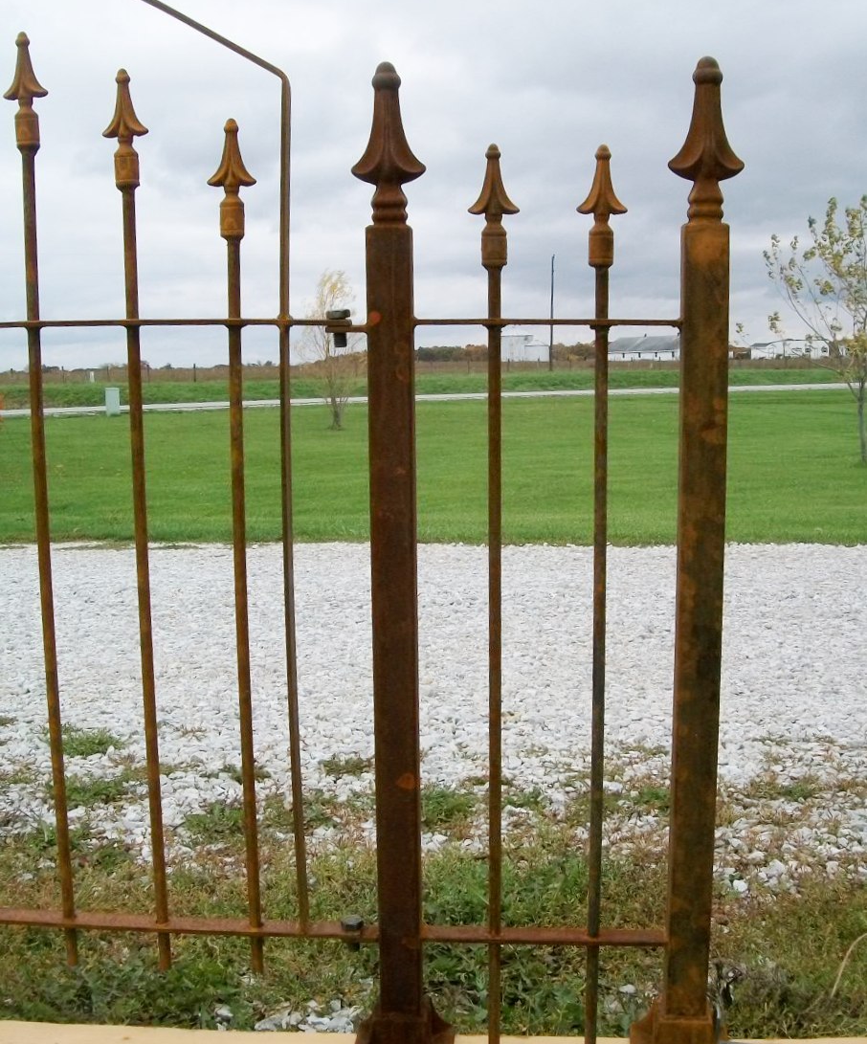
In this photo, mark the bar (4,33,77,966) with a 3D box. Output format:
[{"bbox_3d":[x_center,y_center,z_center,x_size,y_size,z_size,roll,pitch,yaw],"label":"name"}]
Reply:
[{"bbox_3d":[-0.488,0.002,1.467,0.057,1.178,0.055,0,8,4],"label":"bar"}]

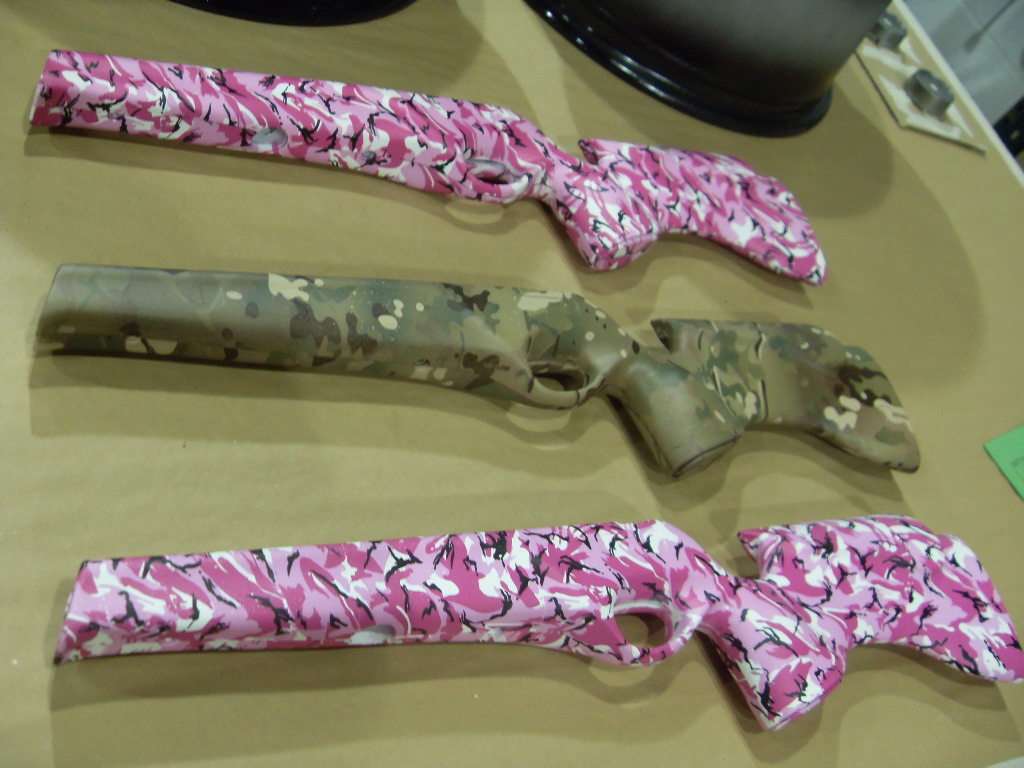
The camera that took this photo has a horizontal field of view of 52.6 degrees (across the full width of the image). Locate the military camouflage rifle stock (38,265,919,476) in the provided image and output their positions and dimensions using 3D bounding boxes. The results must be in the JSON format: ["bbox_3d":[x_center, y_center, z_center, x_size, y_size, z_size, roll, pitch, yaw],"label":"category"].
[{"bbox_3d":[0.050,0.001,0.775,0.743,0.055,0.163,2,56,-32],"label":"military camouflage rifle stock"}]

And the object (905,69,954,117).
[{"bbox_3d":[0.586,-0.408,1.453,0.069,0.024,0.069,17,49,-21],"label":"object"}]

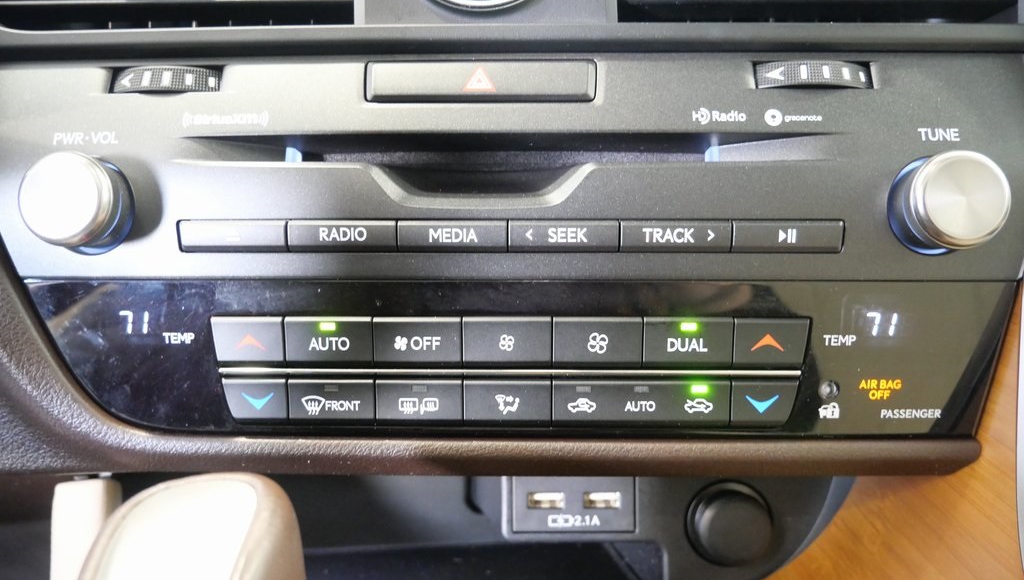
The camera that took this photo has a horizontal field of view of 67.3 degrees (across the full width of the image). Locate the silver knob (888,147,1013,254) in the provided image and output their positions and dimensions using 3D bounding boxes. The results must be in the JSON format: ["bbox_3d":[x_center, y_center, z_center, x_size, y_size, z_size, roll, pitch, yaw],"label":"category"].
[{"bbox_3d":[0.128,-0.025,0.223,0.029,0.029,0.016,0,-2,1],"label":"silver knob"}]

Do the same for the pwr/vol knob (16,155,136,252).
[{"bbox_3d":[-0.129,-0.026,0.227,0.029,0.029,0.016,0,-2,1],"label":"pwr/vol knob"}]

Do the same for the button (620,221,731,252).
[{"bbox_3d":[0.049,-0.016,0.233,0.033,0.010,0.006,0,-2,1],"label":"button"}]

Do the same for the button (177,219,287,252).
[{"bbox_3d":[-0.084,-0.016,0.235,0.033,0.010,0.006,0,-2,1],"label":"button"}]

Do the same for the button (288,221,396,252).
[{"bbox_3d":[-0.051,-0.016,0.235,0.033,0.010,0.006,0,-2,1],"label":"button"}]

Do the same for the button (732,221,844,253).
[{"bbox_3d":[0.083,-0.016,0.233,0.033,0.010,0.006,0,-2,1],"label":"button"}]

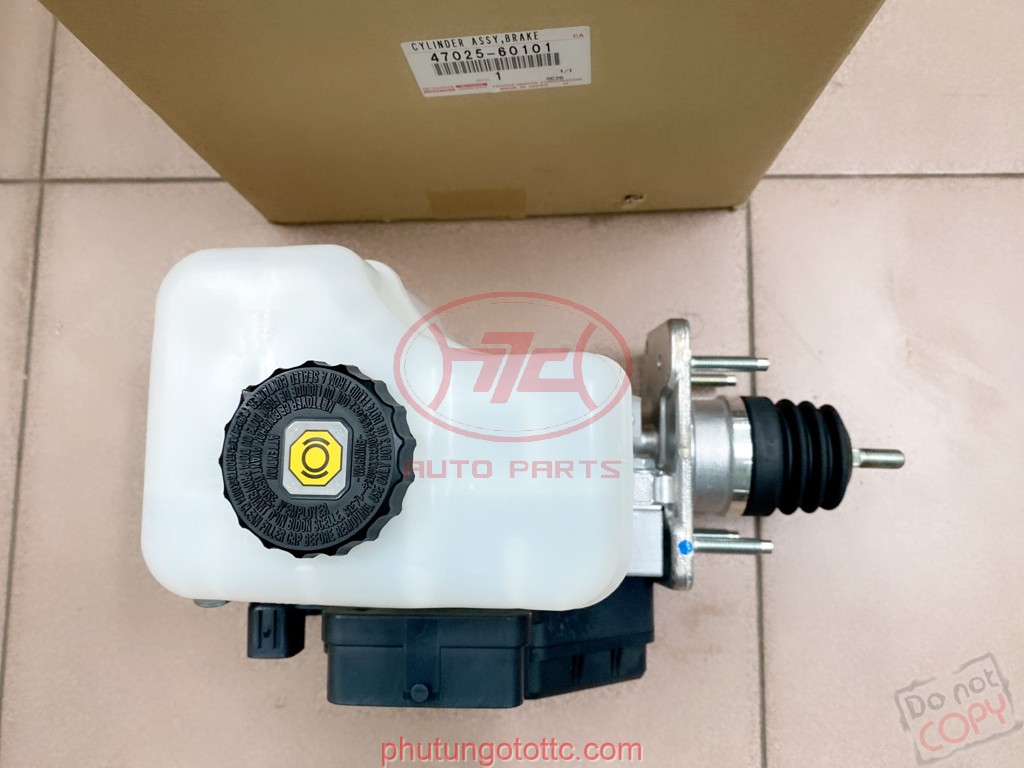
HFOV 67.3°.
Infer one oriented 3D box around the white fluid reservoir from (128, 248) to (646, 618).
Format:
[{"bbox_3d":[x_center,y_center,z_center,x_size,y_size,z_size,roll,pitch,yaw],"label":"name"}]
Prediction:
[{"bbox_3d":[-0.057,0.020,0.379,0.228,0.118,0.171,-1,83,2],"label":"white fluid reservoir"}]

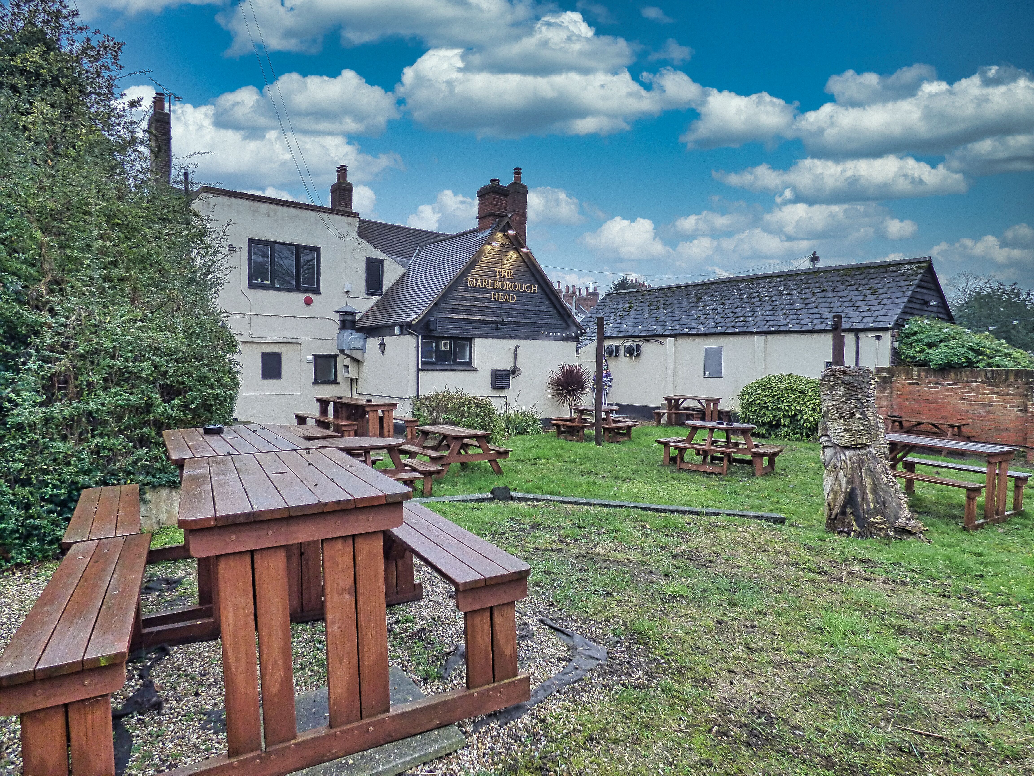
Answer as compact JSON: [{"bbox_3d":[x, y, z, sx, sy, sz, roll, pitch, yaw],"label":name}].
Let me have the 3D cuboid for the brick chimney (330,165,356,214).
[{"bbox_3d":[-6.851,-7.753,23.400,0.620,1.950,0.740,-1,3,-39],"label":"brick chimney"}]

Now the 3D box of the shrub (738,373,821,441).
[{"bbox_3d":[6.227,0.421,13.850,1.400,1.500,2.000,-1,3,-40],"label":"shrub"}]

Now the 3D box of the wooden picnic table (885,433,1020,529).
[{"bbox_3d":[5.065,1.050,7.197,1.410,0.790,1.340,-1,4,-29],"label":"wooden picnic table"}]

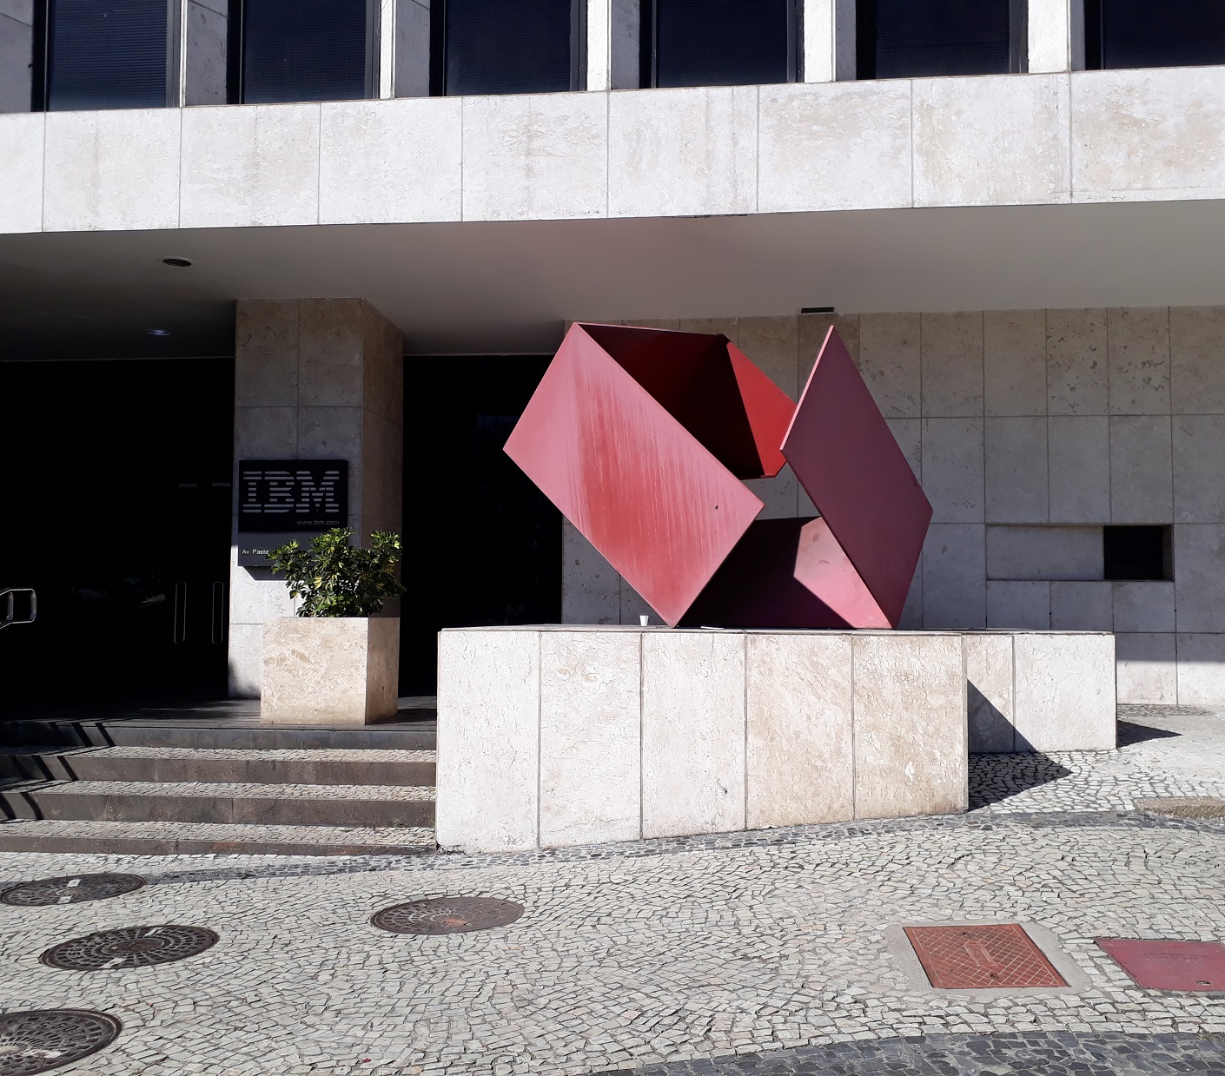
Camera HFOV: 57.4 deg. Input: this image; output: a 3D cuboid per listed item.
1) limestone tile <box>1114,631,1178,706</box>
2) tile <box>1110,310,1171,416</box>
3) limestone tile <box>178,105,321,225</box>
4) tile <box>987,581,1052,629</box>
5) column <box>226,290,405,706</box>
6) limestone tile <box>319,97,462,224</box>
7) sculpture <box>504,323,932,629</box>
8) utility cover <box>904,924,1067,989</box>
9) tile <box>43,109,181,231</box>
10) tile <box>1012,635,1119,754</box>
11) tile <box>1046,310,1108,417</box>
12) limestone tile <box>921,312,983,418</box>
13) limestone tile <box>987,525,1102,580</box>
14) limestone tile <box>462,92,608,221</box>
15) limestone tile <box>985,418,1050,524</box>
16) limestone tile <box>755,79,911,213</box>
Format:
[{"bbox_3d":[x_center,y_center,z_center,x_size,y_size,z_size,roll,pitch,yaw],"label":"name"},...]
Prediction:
[{"bbox_3d":[5.262,1.292,11.069,0.595,0.706,0.040,0,-3,6],"label":"limestone tile"},{"bbox_3d":[4.636,-1.558,9.870,0.525,0.963,0.030,0,-3,5],"label":"tile"},{"bbox_3d":[-2.562,-2.627,7.924,1.020,0.871,0.041,0,-3,5],"label":"limestone tile"},{"bbox_3d":[3.575,0.606,9.868,0.549,0.438,0.030,0,-3,5],"label":"tile"},{"bbox_3d":[-2.707,-0.326,10.407,1.147,3.506,1.229,0,-3,5],"label":"column"},{"bbox_3d":[-1.546,-2.628,7.826,1.020,0.871,0.041,0,-3,5],"label":"limestone tile"},{"bbox_3d":[0.788,-0.444,8.223,3.041,2.166,1.800,0,-3,6],"label":"sculpture"},{"bbox_3d":[1.232,1.410,3.749,0.409,0.030,0.647,-3,-4,7],"label":"utility cover"},{"bbox_3d":[-4.072,-2.993,9.126,1.169,0.990,0.040,0,-3,6],"label":"tile"},{"bbox_3d":[2.868,0.986,7.125,0.636,0.737,0.030,0,-2,6],"label":"tile"},{"bbox_3d":[4.132,-1.568,9.985,0.540,0.959,0.030,0,-2,6],"label":"tile"},{"bbox_3d":[3.466,-1.769,11.426,0.618,1.093,0.040,0,-3,6],"label":"limestone tile"},{"bbox_3d":[3.876,0.132,10.128,1.080,0.512,0.030,0,-2,6],"label":"limestone tile"},{"bbox_3d":[-0.531,-2.628,7.729,1.020,0.871,0.041,0,-3,5],"label":"limestone tile"},{"bbox_3d":[3.651,-0.609,10.118,0.557,0.966,0.041,0,-3,5],"label":"limestone tile"},{"bbox_3d":[1.484,-2.617,7.497,1.016,0.869,0.030,0,-3,5],"label":"limestone tile"}]

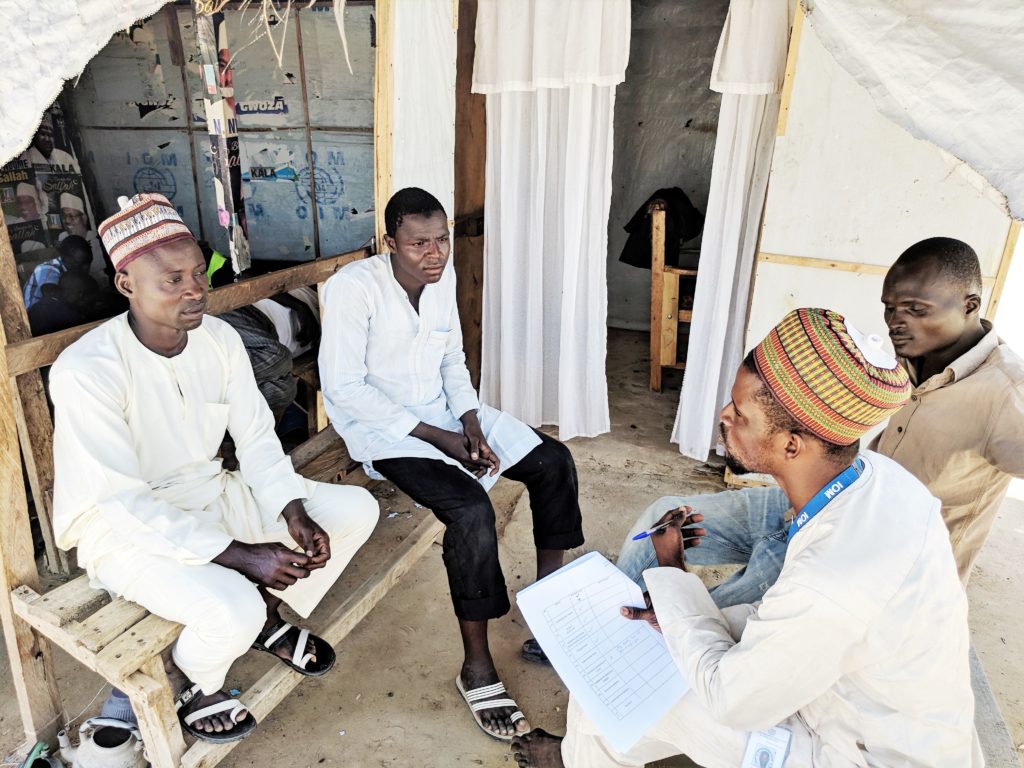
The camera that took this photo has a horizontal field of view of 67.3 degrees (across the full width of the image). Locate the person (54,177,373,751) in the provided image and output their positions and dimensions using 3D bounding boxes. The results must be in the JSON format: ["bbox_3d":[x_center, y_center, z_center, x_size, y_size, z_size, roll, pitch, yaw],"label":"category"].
[{"bbox_3d":[-0.626,0.164,1.699,0.680,1.130,0.630,12,24,24],"label":"person"}]

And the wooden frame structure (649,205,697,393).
[{"bbox_3d":[1.058,-0.485,4.411,0.540,1.050,0.480,10,21,20],"label":"wooden frame structure"}]

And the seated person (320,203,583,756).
[{"bbox_3d":[-0.134,0.135,2.142,0.850,1.290,0.630,18,27,37],"label":"seated person"}]

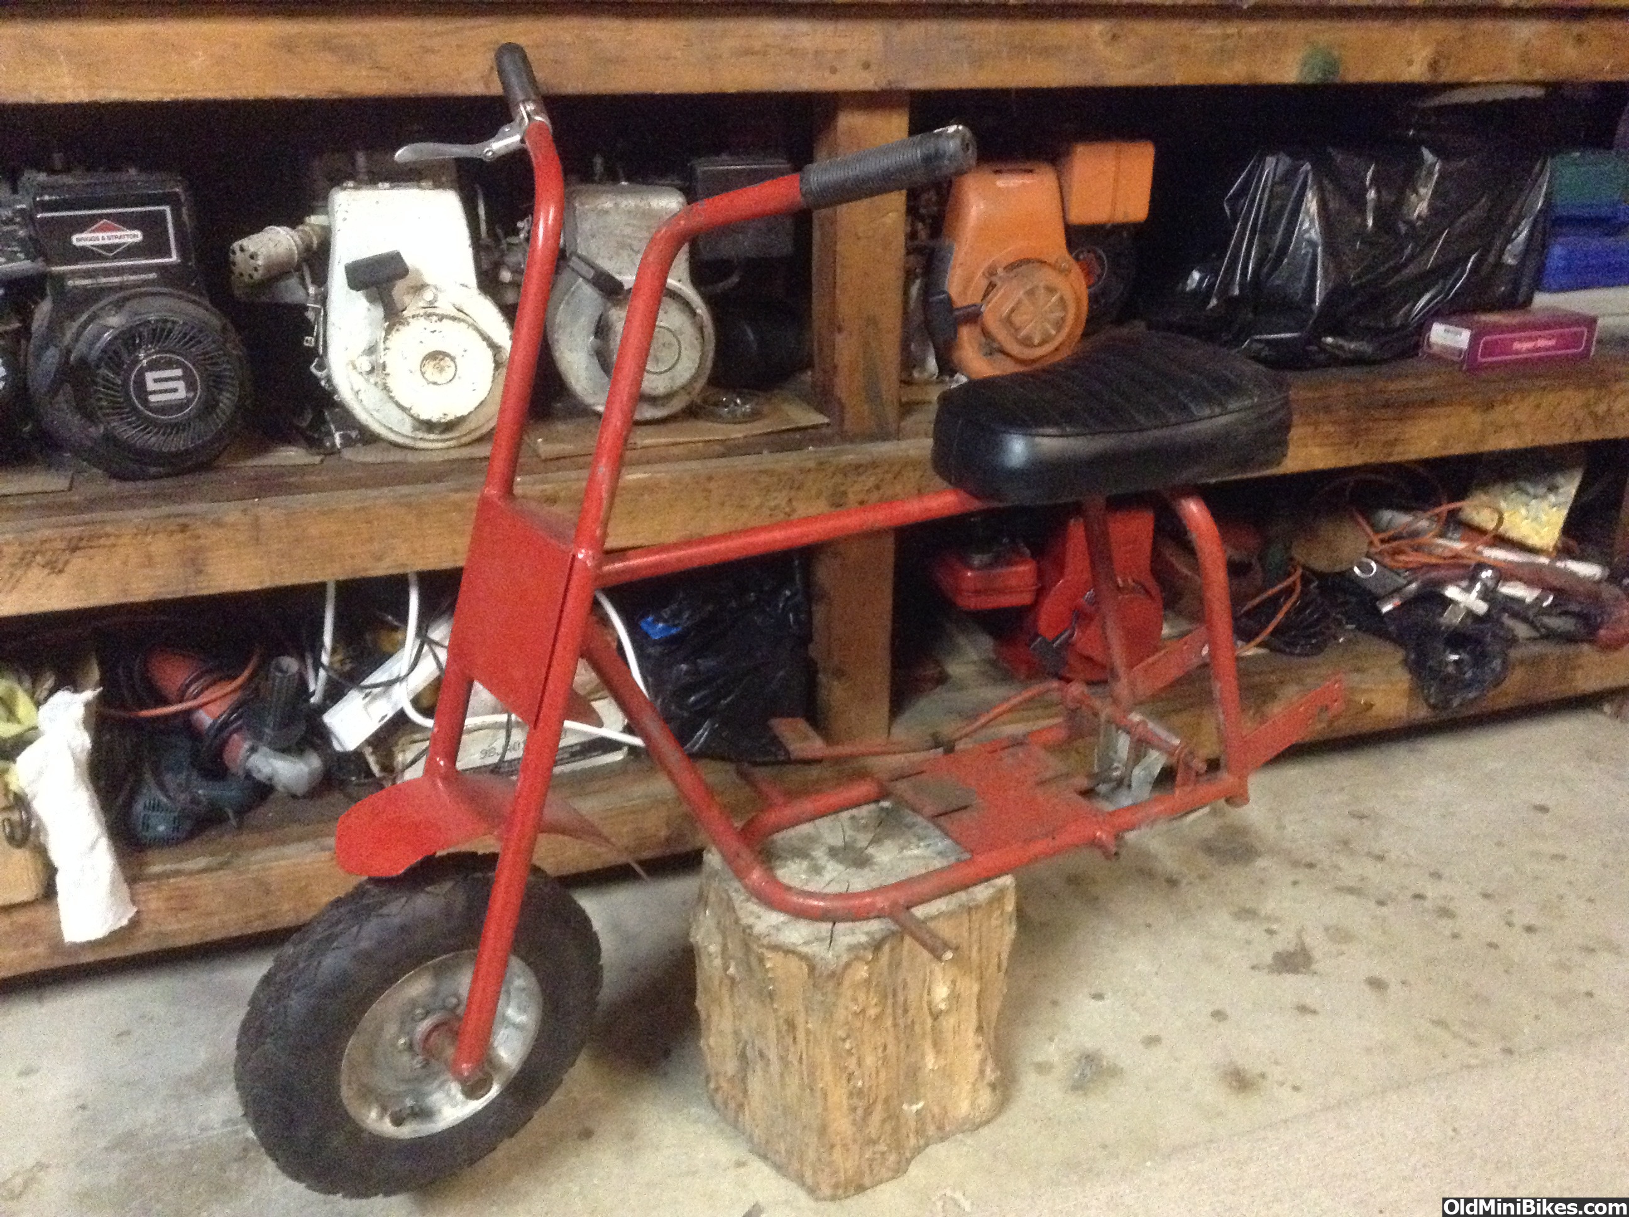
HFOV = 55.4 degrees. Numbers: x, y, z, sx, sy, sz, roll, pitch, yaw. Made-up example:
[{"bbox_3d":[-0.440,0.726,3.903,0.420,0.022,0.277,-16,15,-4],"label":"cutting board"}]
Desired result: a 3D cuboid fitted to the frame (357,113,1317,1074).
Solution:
[{"bbox_3d":[0.118,-0.054,1.493,1.189,0.806,0.468,-11,30,-34],"label":"frame"}]

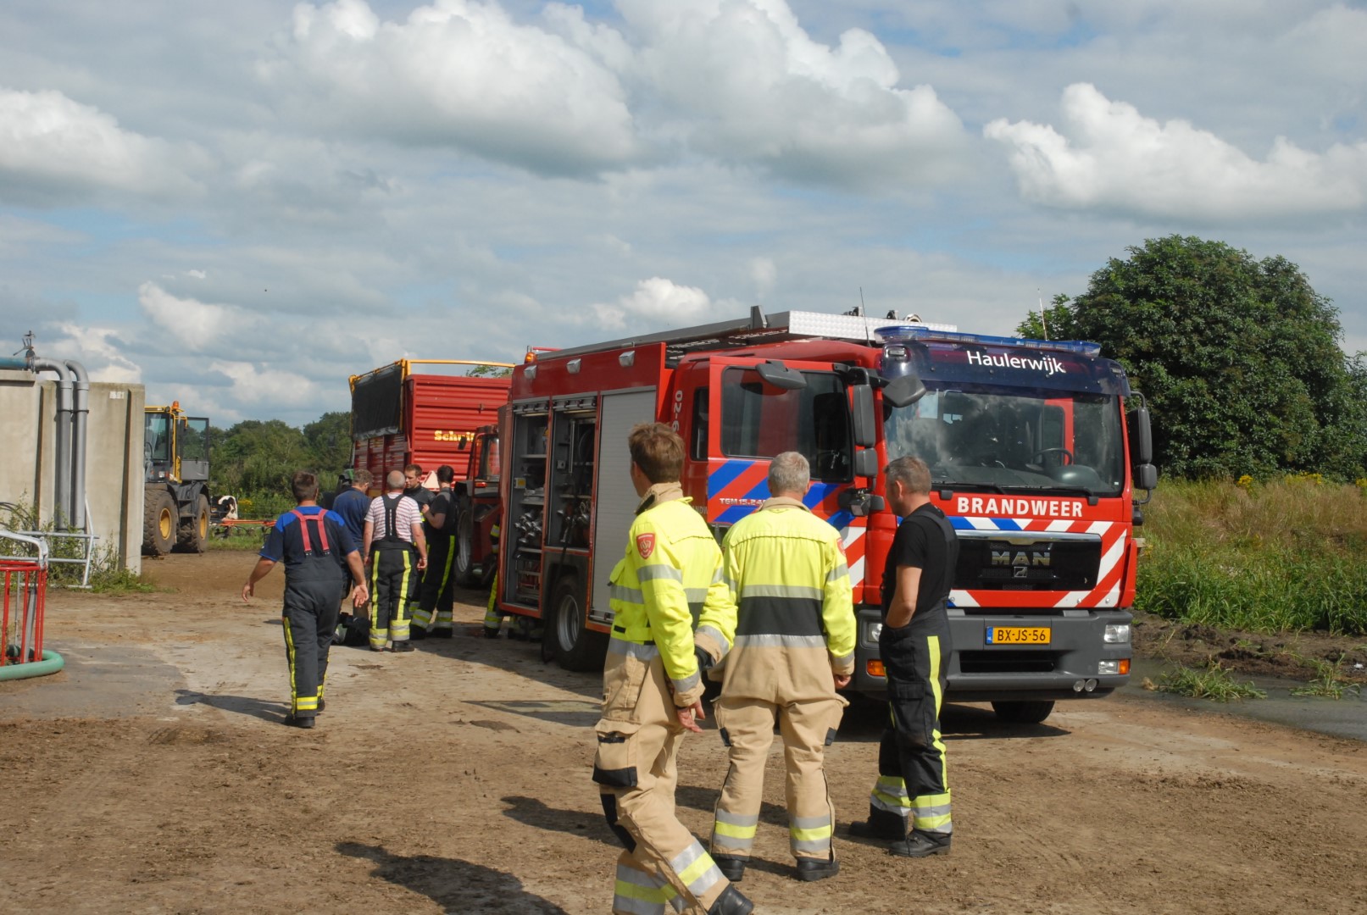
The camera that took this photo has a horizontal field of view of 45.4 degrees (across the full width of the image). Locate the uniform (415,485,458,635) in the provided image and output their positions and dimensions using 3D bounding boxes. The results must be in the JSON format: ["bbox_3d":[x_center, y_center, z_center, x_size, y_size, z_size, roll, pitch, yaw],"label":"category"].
[{"bbox_3d":[-2.586,1.078,17.100,0.360,1.570,0.470,0,-1,30],"label":"uniform"}]

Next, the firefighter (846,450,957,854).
[{"bbox_3d":[1.030,0.913,7.600,0.460,1.810,0.520,0,-1,15],"label":"firefighter"}]

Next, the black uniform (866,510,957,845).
[{"bbox_3d":[1.065,0.998,7.600,0.380,1.570,0.500,0,-1,15],"label":"black uniform"}]

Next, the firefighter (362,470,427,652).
[{"bbox_3d":[-2.810,1.007,15.900,0.600,1.760,0.380,1,-1,6],"label":"firefighter"}]

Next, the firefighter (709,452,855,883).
[{"bbox_3d":[0.428,0.896,7.000,0.620,1.800,0.400,1,-1,-5],"label":"firefighter"}]

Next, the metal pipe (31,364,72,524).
[{"bbox_3d":[-9.824,-0.199,25.400,0.620,2.630,0.280,1,-1,-30],"label":"metal pipe"}]

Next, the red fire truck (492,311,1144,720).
[{"bbox_3d":[0.718,0.416,13.931,2.550,3.080,6.900,3,-2,-26],"label":"red fire truck"}]

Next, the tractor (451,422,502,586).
[{"bbox_3d":[-2.200,0.710,25.900,2.100,2.600,3.900,1,-1,6],"label":"tractor"}]

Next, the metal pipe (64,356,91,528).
[{"bbox_3d":[-9.446,-0.167,25.500,0.400,2.650,0.300,1,-1,-30],"label":"metal pipe"}]

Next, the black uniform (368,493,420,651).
[{"bbox_3d":[-2.826,1.101,15.900,0.500,1.550,0.340,1,-1,6],"label":"black uniform"}]

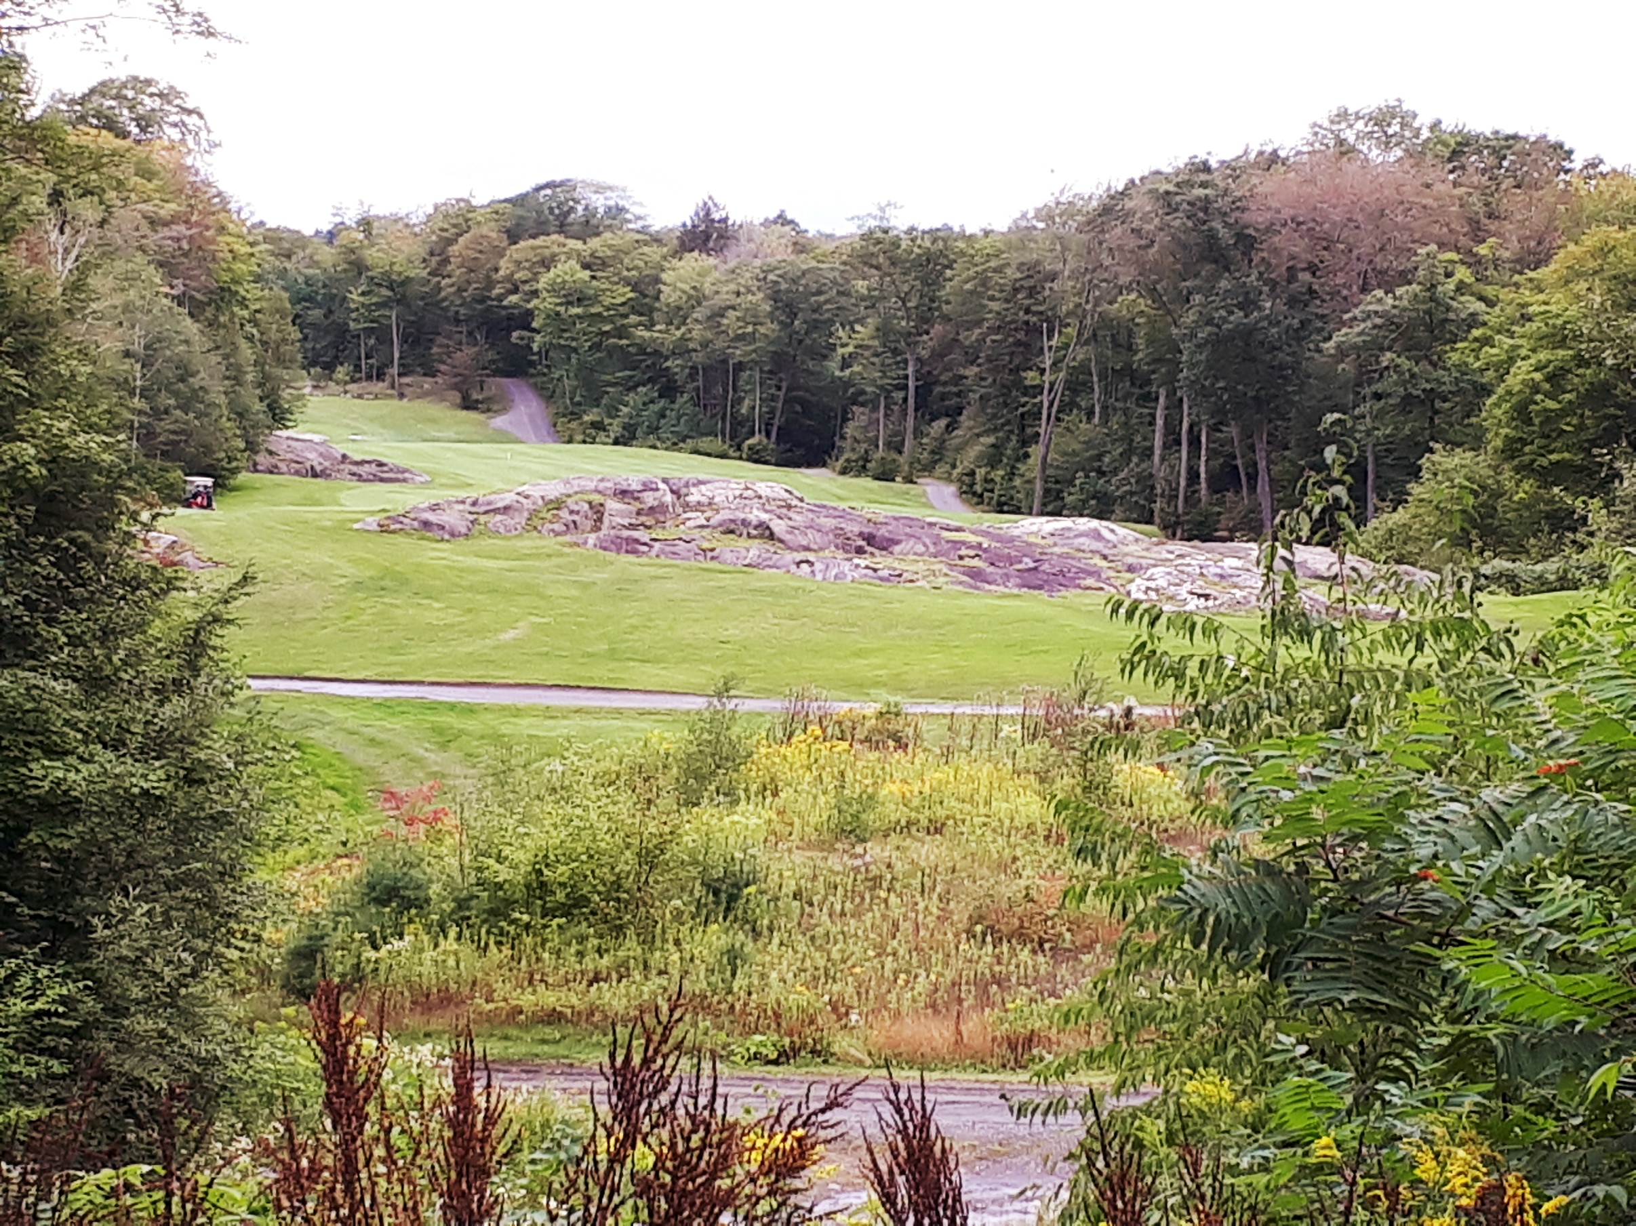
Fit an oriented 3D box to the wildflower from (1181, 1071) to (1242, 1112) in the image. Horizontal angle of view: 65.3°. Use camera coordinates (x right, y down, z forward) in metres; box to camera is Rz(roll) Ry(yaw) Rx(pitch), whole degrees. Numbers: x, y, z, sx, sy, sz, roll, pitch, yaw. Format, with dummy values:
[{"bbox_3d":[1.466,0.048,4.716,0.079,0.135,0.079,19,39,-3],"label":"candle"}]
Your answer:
[{"bbox_3d":[1.238,1.504,4.000,0.190,0.120,0.170,0,4,0],"label":"wildflower"}]

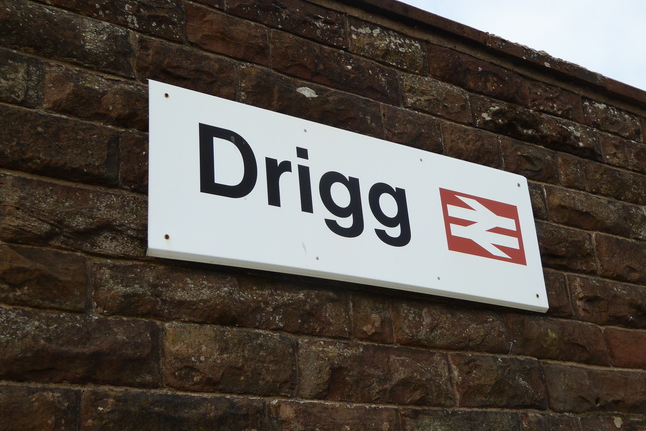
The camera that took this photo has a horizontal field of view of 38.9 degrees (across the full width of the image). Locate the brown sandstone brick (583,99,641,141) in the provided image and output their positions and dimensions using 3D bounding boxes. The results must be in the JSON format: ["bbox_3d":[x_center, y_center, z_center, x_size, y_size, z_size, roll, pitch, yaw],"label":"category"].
[{"bbox_3d":[1.144,-0.369,3.791,0.350,0.132,0.150,11,-27,-33],"label":"brown sandstone brick"}]

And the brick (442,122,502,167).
[{"bbox_3d":[0.476,-0.213,3.218,0.269,0.151,0.150,11,-27,-33],"label":"brick"}]

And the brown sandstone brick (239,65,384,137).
[{"bbox_3d":[-0.071,-0.318,2.858,0.528,0.149,0.150,11,-27,-33],"label":"brown sandstone brick"}]

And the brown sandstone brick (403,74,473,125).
[{"bbox_3d":[0.354,-0.379,3.204,0.307,0.142,0.150,11,-27,-33],"label":"brown sandstone brick"}]

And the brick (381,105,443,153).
[{"bbox_3d":[0.281,-0.273,3.204,0.262,0.135,0.120,11,-26,-33],"label":"brick"}]

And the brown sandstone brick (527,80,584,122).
[{"bbox_3d":[0.921,-0.444,3.767,0.321,0.131,0.120,11,-26,-33],"label":"brown sandstone brick"}]

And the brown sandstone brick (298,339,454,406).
[{"bbox_3d":[0.135,0.486,2.744,0.564,0.166,0.120,11,-26,-33],"label":"brown sandstone brick"}]

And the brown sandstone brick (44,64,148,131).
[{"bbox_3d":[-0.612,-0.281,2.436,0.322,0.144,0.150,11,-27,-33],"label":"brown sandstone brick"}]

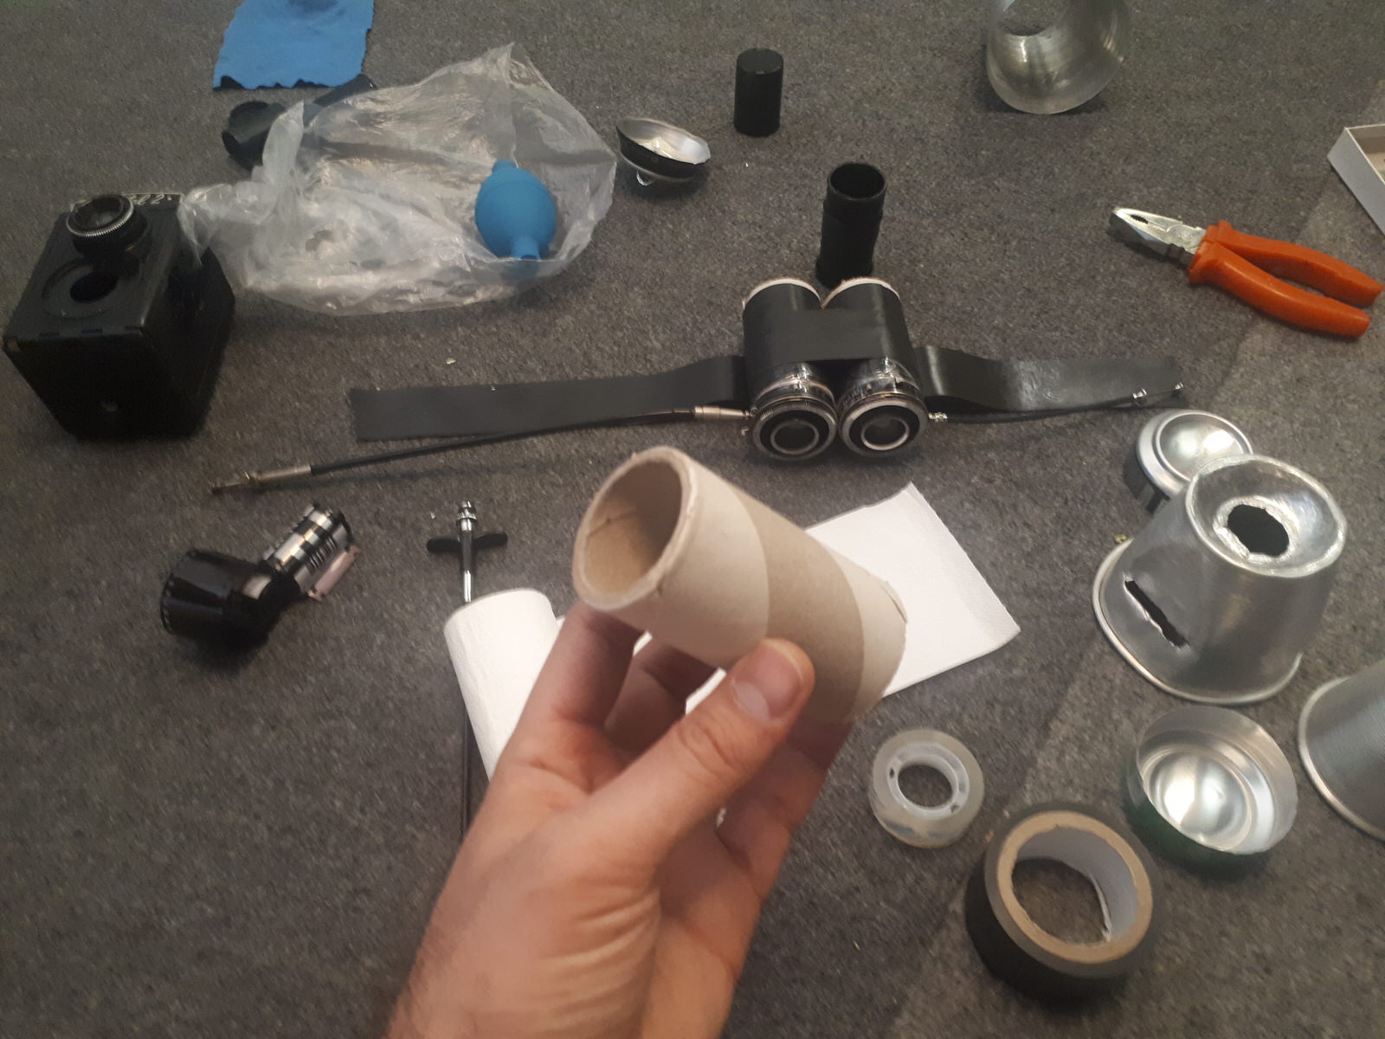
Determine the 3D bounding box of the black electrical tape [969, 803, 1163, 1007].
[{"bbox_3d":[0.152,0.157,0.447,0.069,0.038,0.069,0,54,0],"label":"black electrical tape"}]

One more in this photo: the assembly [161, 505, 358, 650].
[{"bbox_3d":[-0.215,0.028,0.546,0.095,0.034,0.052,-27,58,-18],"label":"assembly"}]

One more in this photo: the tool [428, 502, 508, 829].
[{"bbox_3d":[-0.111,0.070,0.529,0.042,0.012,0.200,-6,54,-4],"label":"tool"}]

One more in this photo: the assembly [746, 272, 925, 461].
[{"bbox_3d":[0.080,-0.090,0.619,0.100,0.050,0.100,-2,54,0],"label":"assembly"}]

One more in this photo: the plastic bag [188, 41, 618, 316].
[{"bbox_3d":[-0.181,-0.215,0.691,0.258,0.085,0.157,0,54,0],"label":"plastic bag"}]

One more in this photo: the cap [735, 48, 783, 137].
[{"bbox_3d":[0.048,-0.305,0.774,0.032,0.050,0.032,0,54,0],"label":"cap"}]

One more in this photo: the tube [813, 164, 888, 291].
[{"bbox_3d":[0.099,-0.183,0.675,0.037,0.066,0.037,0,54,0],"label":"tube"}]

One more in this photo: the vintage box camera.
[{"bbox_3d":[-0.326,-0.122,0.618,0.072,0.095,0.112,-3,54,-2],"label":"vintage box camera"}]

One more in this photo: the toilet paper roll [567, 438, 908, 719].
[{"bbox_3d":[0.016,0.020,0.309,0.046,0.095,0.046,-30,47,32],"label":"toilet paper roll"}]

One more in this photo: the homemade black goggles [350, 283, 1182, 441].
[{"bbox_3d":[0.044,-0.095,0.624,0.497,0.048,0.081,-3,54,-1],"label":"homemade black goggles"}]

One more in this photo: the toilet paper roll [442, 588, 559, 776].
[{"bbox_3d":[-0.075,0.086,0.493,0.051,0.051,0.097,-18,56,-12],"label":"toilet paper roll"}]

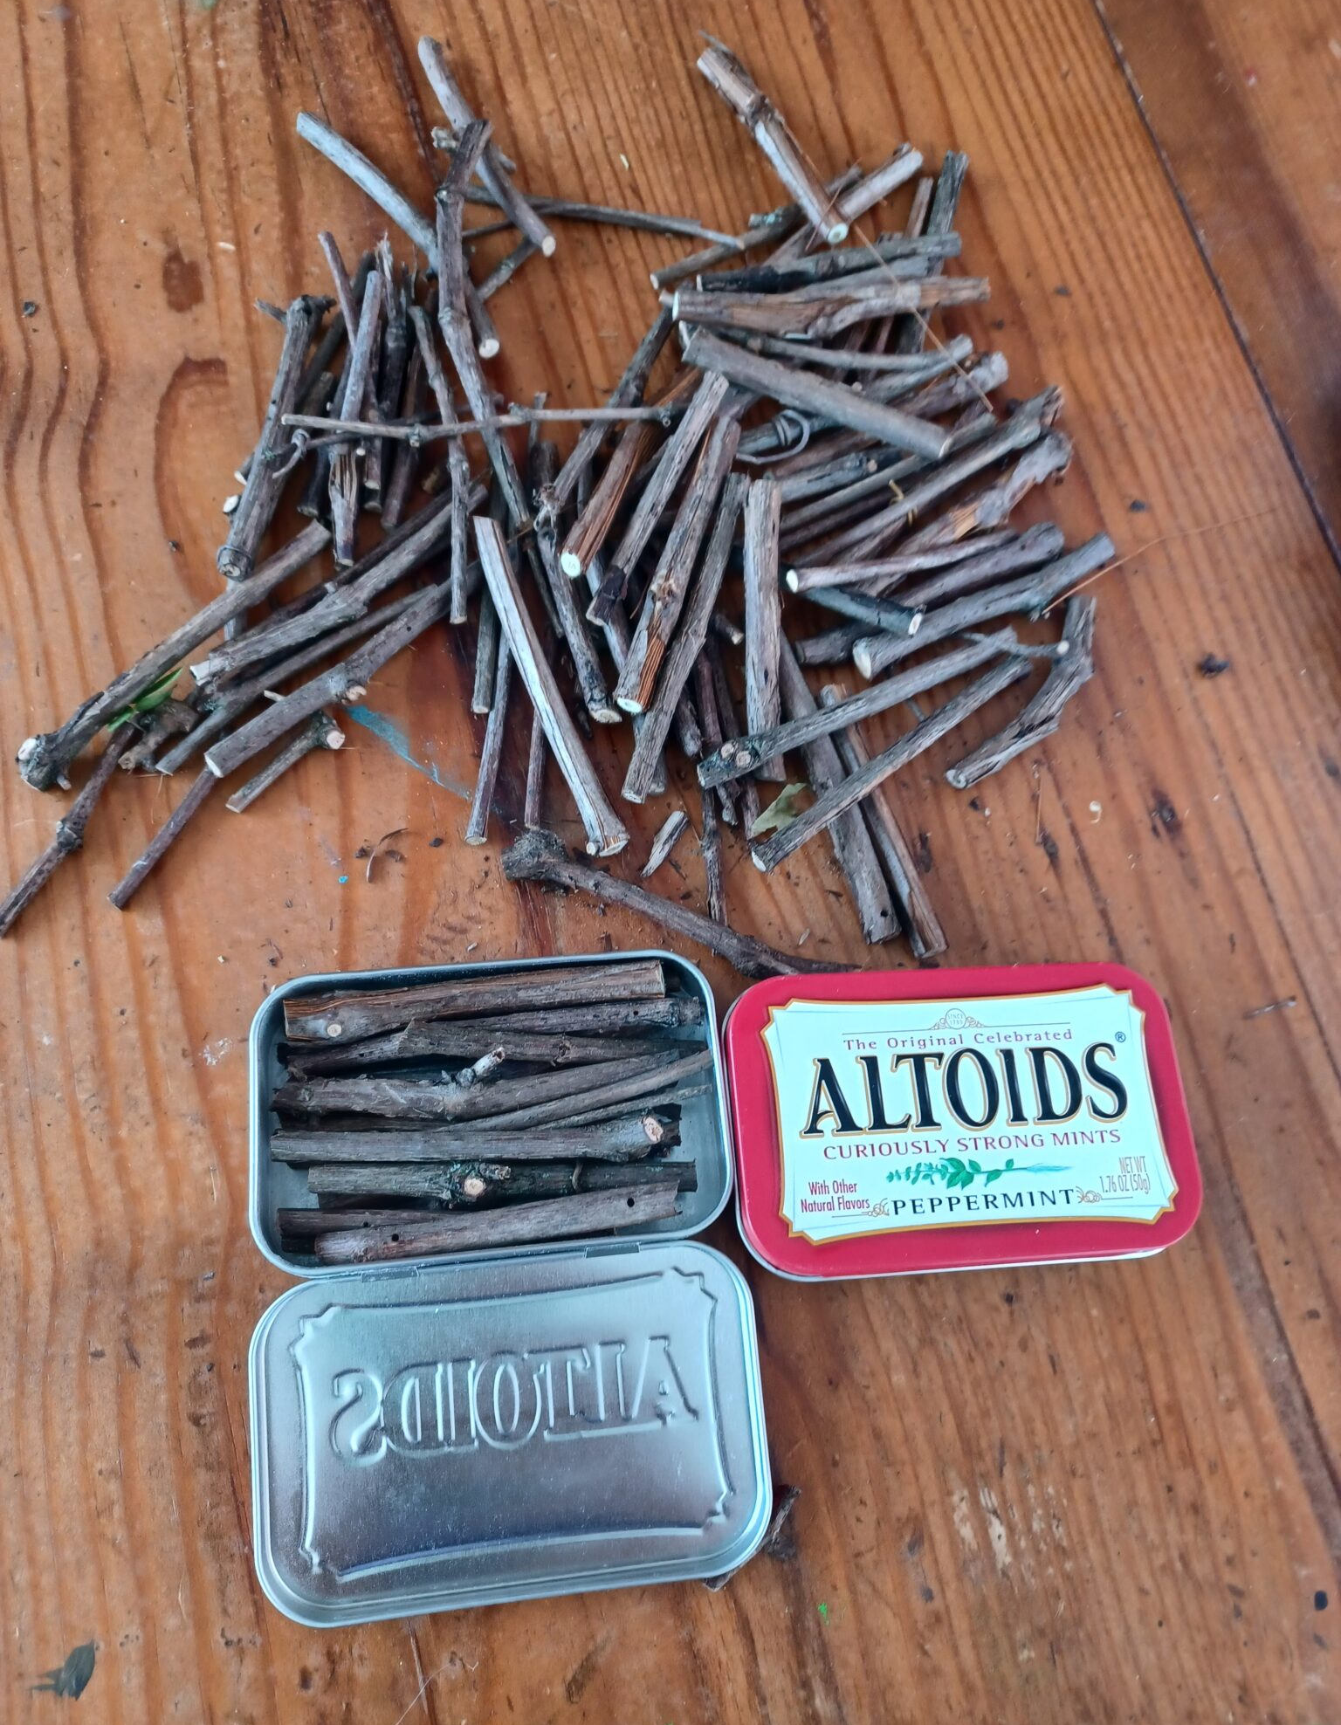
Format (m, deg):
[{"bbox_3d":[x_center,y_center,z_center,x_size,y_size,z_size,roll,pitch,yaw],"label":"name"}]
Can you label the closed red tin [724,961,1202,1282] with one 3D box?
[{"bbox_3d":[0.060,0.055,0.273,0.096,0.021,0.061,-2,67,-6],"label":"closed red tin"}]

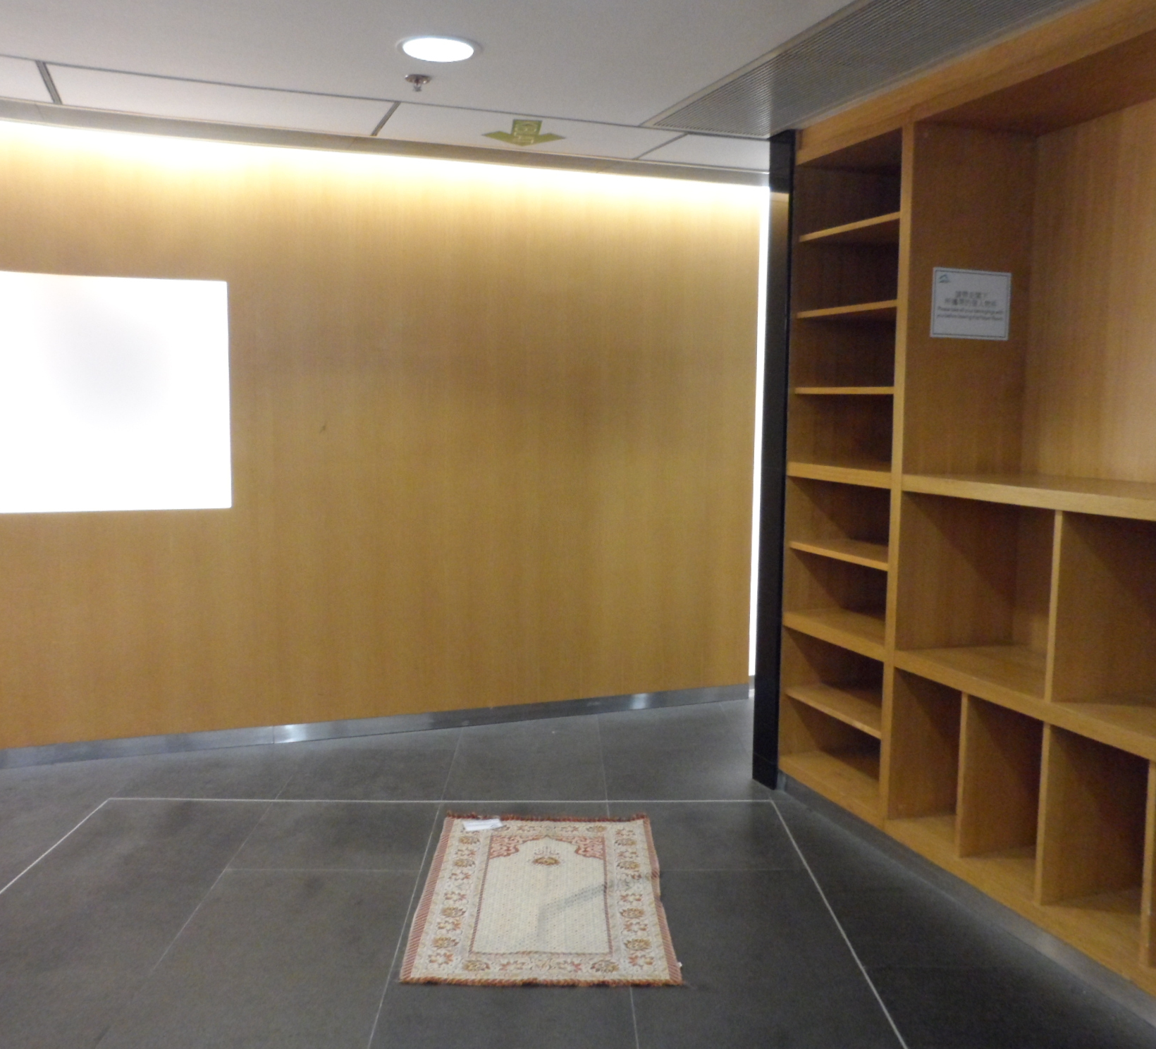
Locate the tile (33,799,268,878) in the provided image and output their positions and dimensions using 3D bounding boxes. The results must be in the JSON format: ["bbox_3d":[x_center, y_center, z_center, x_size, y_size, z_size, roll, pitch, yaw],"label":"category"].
[{"bbox_3d":[-1.428,1.056,3.583,0.605,0.010,0.595,0,7,-1],"label":"tile"}]

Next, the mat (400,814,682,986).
[{"bbox_3d":[-0.102,1.100,3.215,0.715,0.010,1.090,0,7,-1],"label":"mat"}]

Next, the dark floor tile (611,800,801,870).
[{"bbox_3d":[0.427,1.069,3.619,0.605,0.010,0.595,0,7,-1],"label":"dark floor tile"}]

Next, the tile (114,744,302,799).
[{"bbox_3d":[-1.439,0.990,4.161,0.605,0.010,0.595,0,7,-1],"label":"tile"}]

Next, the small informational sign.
[{"bbox_3d":[1.235,-0.687,3.285,0.302,0.211,0.010,-2,7,-21],"label":"small informational sign"}]

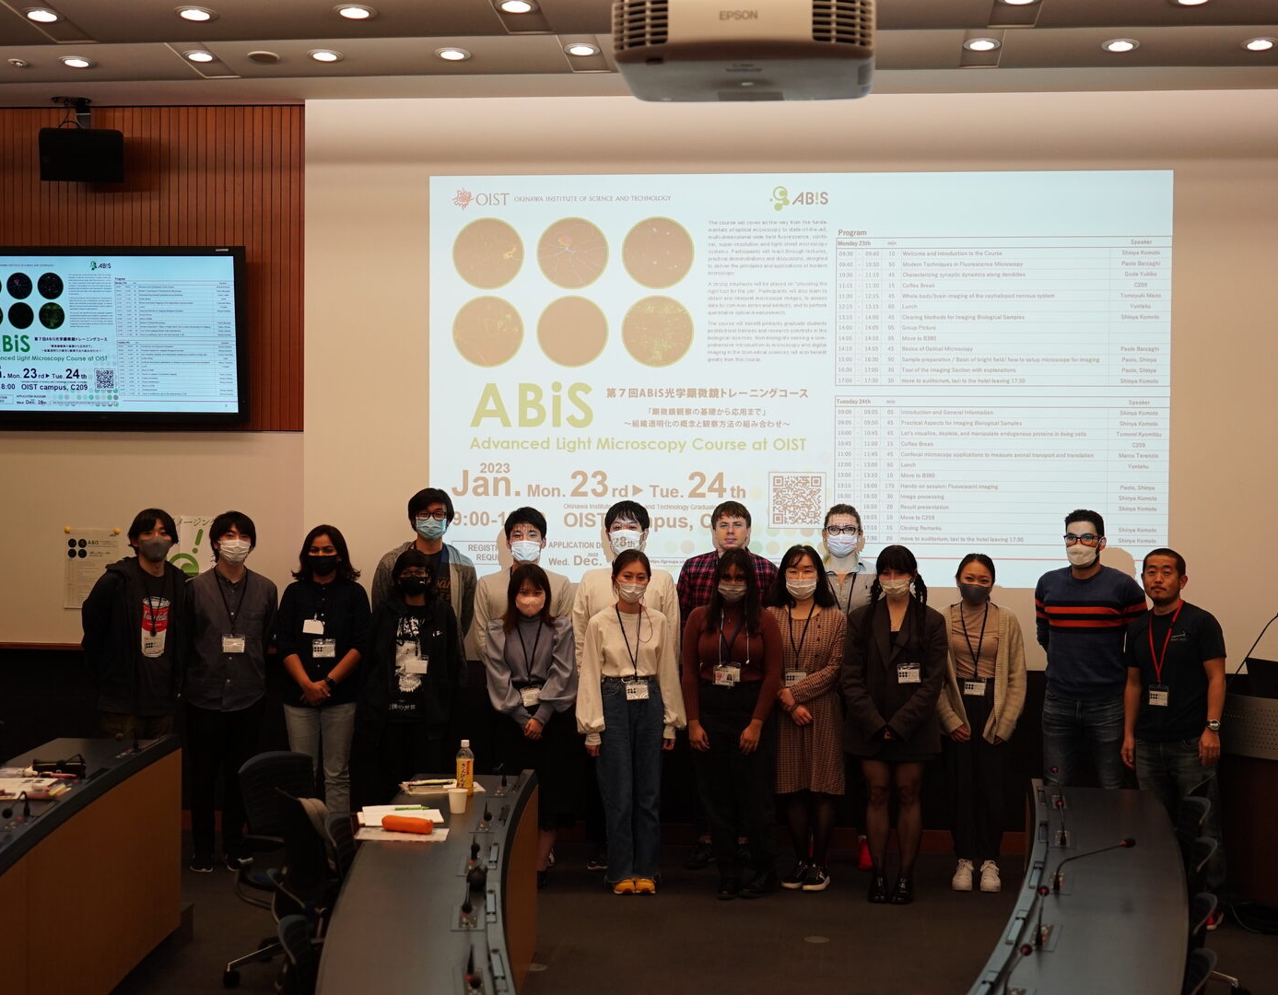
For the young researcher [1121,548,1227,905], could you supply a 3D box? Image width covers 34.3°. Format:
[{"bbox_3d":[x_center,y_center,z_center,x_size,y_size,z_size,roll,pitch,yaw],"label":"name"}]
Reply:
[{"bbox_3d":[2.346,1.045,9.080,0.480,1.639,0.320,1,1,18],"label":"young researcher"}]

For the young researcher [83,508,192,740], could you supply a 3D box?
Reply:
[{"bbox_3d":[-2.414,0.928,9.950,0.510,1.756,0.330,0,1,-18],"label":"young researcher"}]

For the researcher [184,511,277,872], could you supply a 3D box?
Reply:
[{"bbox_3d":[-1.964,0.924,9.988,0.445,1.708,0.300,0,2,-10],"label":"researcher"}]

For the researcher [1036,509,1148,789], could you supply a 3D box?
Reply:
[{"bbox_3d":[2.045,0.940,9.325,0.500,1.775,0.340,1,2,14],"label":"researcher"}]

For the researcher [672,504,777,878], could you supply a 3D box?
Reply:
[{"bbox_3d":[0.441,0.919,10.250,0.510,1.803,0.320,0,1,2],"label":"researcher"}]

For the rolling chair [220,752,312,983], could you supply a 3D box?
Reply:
[{"bbox_3d":[-1.356,1.415,7.920,0.600,0.890,0.600,2,2,38],"label":"rolling chair"}]

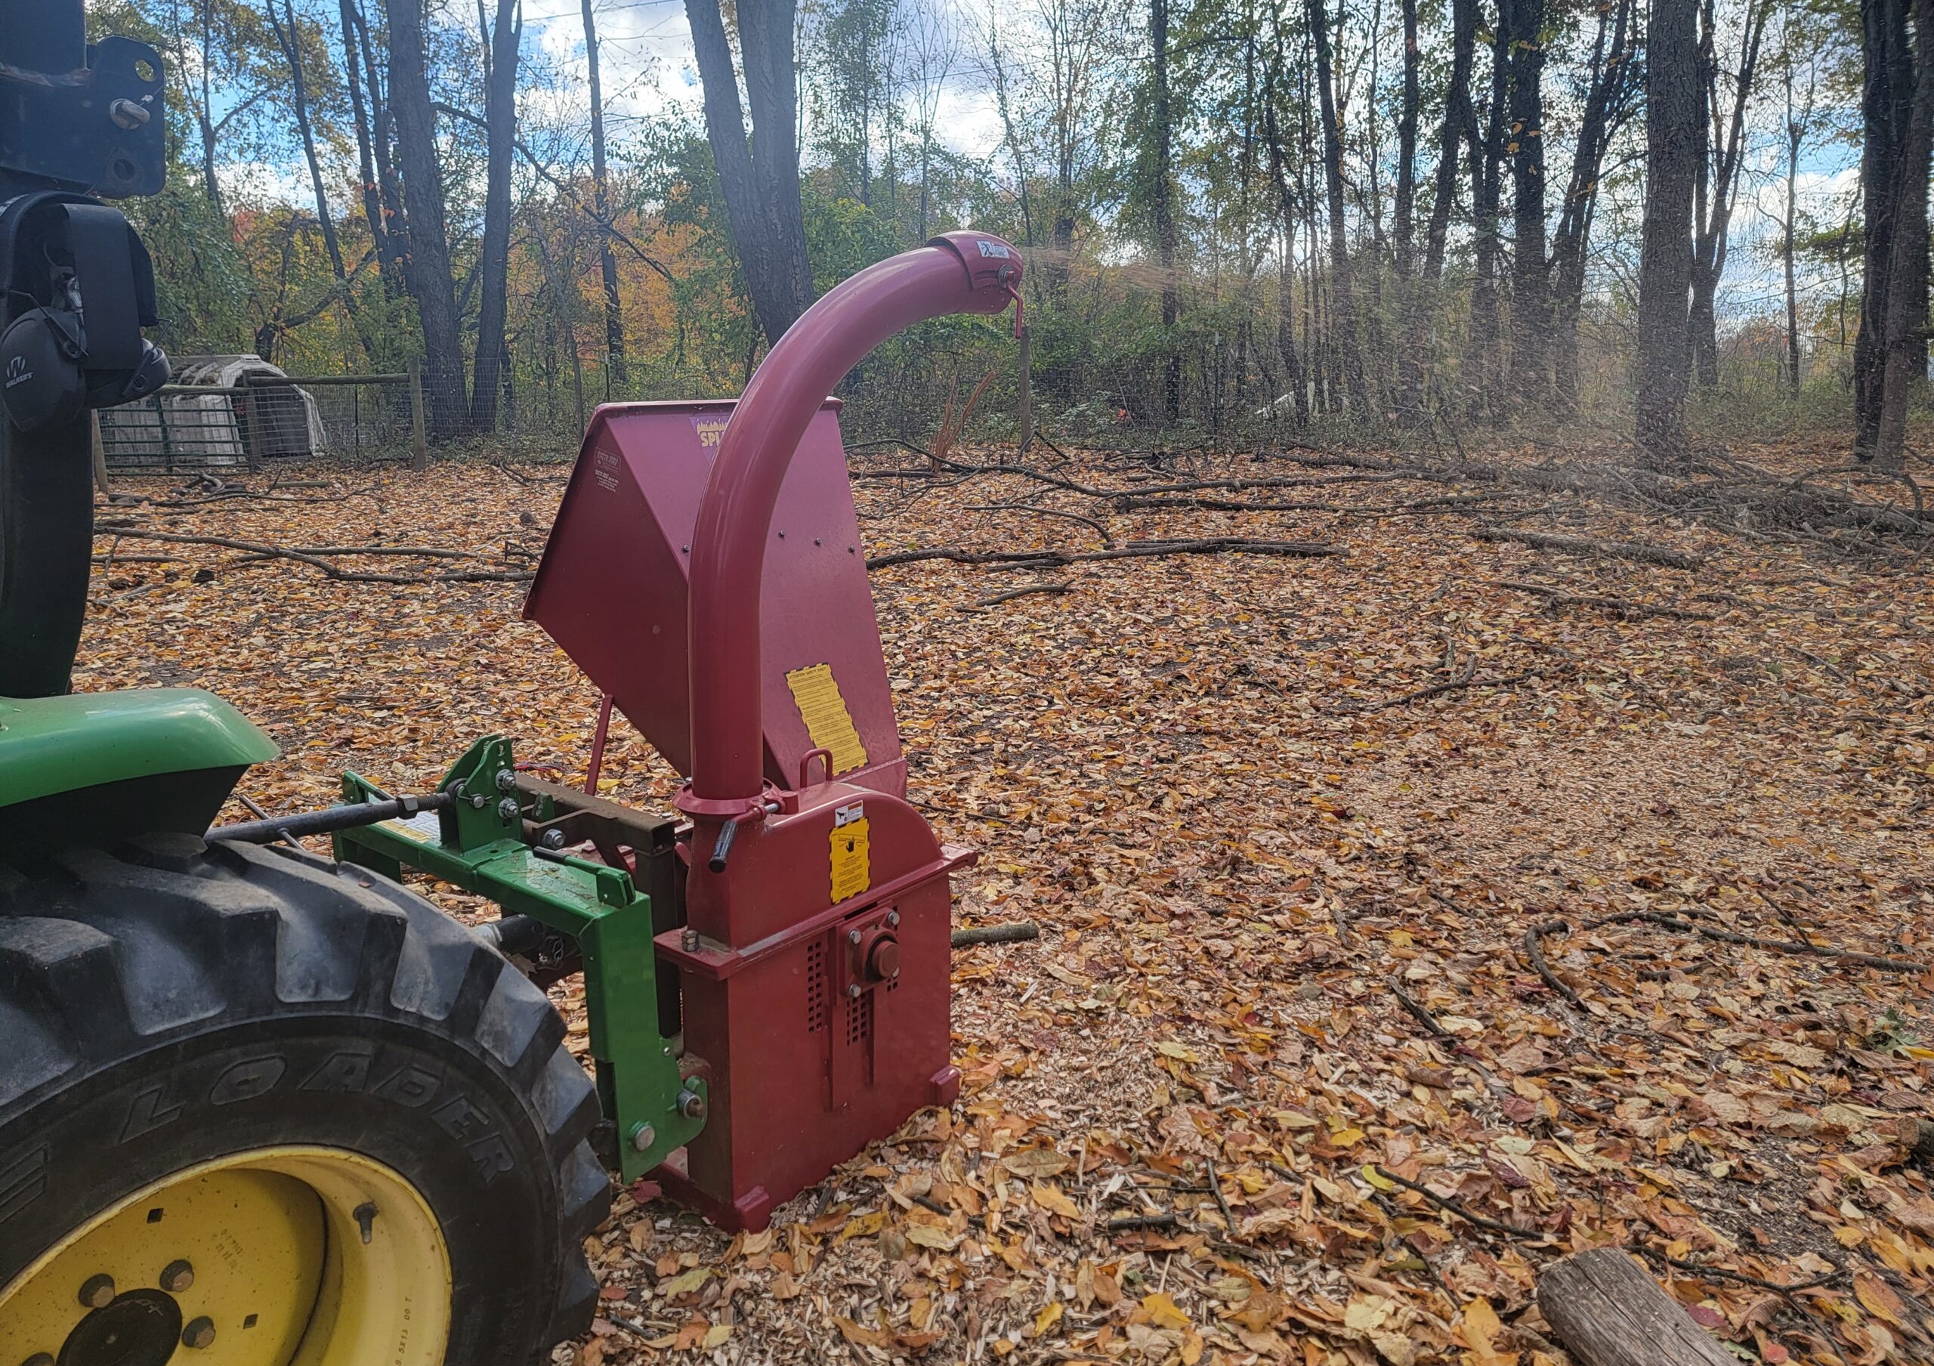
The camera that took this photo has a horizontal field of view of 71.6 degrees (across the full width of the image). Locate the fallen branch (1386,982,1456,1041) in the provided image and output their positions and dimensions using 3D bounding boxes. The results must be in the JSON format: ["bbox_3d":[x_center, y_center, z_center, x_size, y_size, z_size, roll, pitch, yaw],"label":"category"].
[{"bbox_3d":[1.034,0.745,3.074,0.033,0.030,0.262,-3,15,-12],"label":"fallen branch"}]

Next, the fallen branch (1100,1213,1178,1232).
[{"bbox_3d":[0.302,0.925,2.311,0.140,0.028,0.026,-2,14,-11],"label":"fallen branch"}]

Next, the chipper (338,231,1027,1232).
[{"bbox_3d":[-0.462,0.013,2.553,0.785,1.700,1.165,11,17,37],"label":"chipper"}]

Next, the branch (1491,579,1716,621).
[{"bbox_3d":[3.799,-0.522,8.170,0.217,0.100,1.474,-9,16,-33],"label":"branch"}]

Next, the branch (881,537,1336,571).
[{"bbox_3d":[0.988,-0.938,9.756,3.500,0.140,0.369,-2,14,-10],"label":"branch"}]

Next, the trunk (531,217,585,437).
[{"bbox_3d":[-6.494,-5.385,20.860,0.888,3.466,0.400,0,14,0],"label":"trunk"}]

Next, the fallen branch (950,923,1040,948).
[{"bbox_3d":[0.025,0.649,3.413,0.330,0.042,0.042,-3,15,-14],"label":"fallen branch"}]

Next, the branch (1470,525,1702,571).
[{"bbox_3d":[4.488,-1.002,9.815,0.186,0.120,1.707,-9,17,-32],"label":"branch"}]

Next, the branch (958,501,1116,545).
[{"bbox_3d":[0.689,-1.385,11.454,0.454,0.200,1.705,-11,18,-40],"label":"branch"}]

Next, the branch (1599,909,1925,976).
[{"bbox_3d":[2.022,0.647,3.440,0.718,0.045,0.118,6,15,21],"label":"branch"}]

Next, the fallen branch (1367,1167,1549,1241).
[{"bbox_3d":[0.855,0.926,2.359,0.299,0.030,0.049,10,17,34],"label":"fallen branch"}]

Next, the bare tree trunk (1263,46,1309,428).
[{"bbox_3d":[5.099,-7.032,21.424,0.380,5.829,0.342,-7,14,2],"label":"bare tree trunk"}]

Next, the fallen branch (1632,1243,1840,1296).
[{"bbox_3d":[1.276,0.962,2.209,0.323,0.030,0.075,3,14,12],"label":"fallen branch"}]

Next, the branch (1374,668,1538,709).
[{"bbox_3d":[2.199,0.006,6.032,1.103,0.080,0.082,-8,16,-30],"label":"branch"}]

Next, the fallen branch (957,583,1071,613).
[{"bbox_3d":[0.276,-0.553,8.252,1.016,0.100,0.124,-13,19,-42],"label":"fallen branch"}]

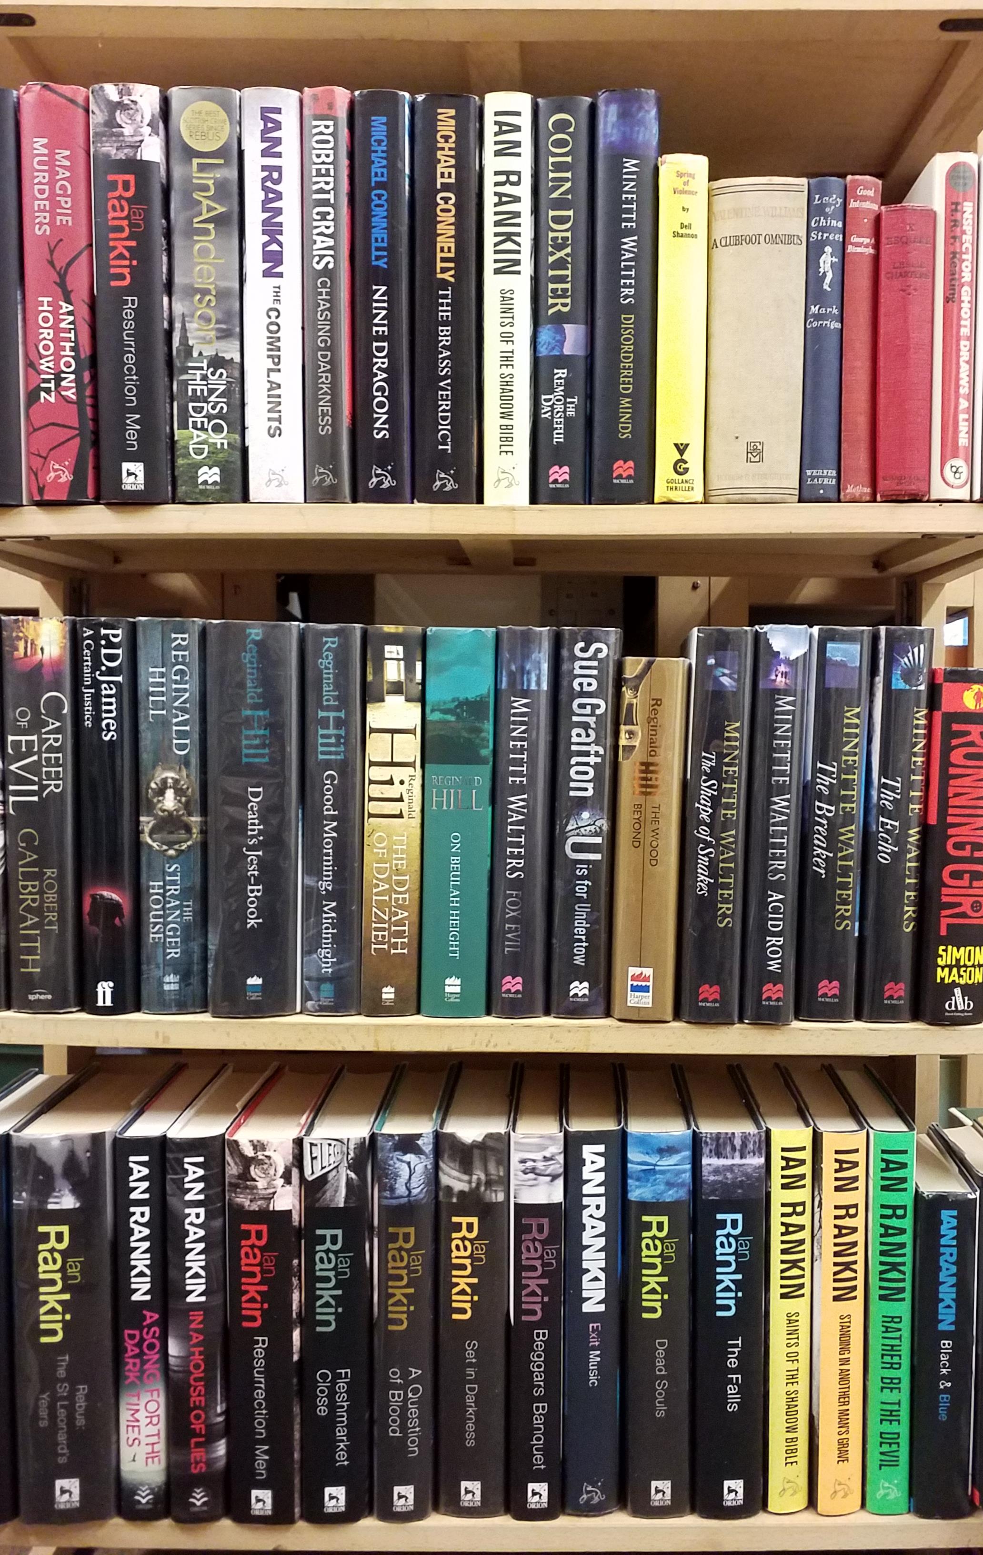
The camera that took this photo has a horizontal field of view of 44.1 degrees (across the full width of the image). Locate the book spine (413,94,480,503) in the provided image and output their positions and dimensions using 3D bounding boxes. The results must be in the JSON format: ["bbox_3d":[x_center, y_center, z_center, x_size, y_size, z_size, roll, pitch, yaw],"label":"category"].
[{"bbox_3d":[-0.025,-0.281,0.788,0.037,0.236,0.158,0,2,1],"label":"book spine"}]

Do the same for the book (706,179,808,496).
[{"bbox_3d":[0.156,-0.256,0.771,0.056,0.187,0.130,1,2,2],"label":"book"}]

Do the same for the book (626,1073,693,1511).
[{"bbox_3d":[0.110,0.334,0.823,0.041,0.240,0.158,0,2,5],"label":"book"}]

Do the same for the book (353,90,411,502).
[{"bbox_3d":[-0.061,-0.283,0.789,0.032,0.238,0.158,0,2,1],"label":"book"}]

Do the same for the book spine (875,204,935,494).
[{"bbox_3d":[0.243,-0.248,0.766,0.031,0.170,0.122,0,2,2],"label":"book spine"}]

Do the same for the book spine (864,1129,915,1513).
[{"bbox_3d":[0.249,0.331,0.821,0.029,0.240,0.156,0,2,4],"label":"book spine"}]

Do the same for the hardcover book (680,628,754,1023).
[{"bbox_3d":[0.138,0.027,0.812,0.038,0.240,0.158,1,2,1],"label":"hardcover book"}]

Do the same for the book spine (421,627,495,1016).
[{"bbox_3d":[-0.020,0.024,0.817,0.041,0.237,0.158,1,2,0],"label":"book spine"}]

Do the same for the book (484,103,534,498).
[{"bbox_3d":[0.011,-0.282,0.787,0.028,0.239,0.158,0,2,1],"label":"book"}]

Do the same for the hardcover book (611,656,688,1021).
[{"bbox_3d":[0.098,0.036,0.807,0.039,0.220,0.147,2,2,2],"label":"hardcover book"}]

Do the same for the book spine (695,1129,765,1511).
[{"bbox_3d":[0.148,0.327,0.810,0.041,0.240,0.156,0,3,3],"label":"book spine"}]

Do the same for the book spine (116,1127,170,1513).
[{"bbox_3d":[-0.210,0.334,0.819,0.030,0.238,0.156,0,2,2],"label":"book spine"}]

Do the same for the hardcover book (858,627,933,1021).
[{"bbox_3d":[0.248,0.027,0.815,0.033,0.240,0.158,2,2,1],"label":"hardcover book"}]

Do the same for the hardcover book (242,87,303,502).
[{"bbox_3d":[-0.126,-0.288,0.794,0.035,0.240,0.156,0,3,2],"label":"hardcover book"}]

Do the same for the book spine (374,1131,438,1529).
[{"bbox_3d":[-0.050,0.328,0.810,0.037,0.242,0.156,0,3,1],"label":"book spine"}]

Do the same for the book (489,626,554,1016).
[{"bbox_3d":[0.022,0.024,0.813,0.035,0.238,0.156,1,4,1],"label":"book"}]

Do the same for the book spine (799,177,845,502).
[{"bbox_3d":[0.197,-0.259,0.778,0.024,0.188,0.128,1,2,1],"label":"book spine"}]

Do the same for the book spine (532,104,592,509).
[{"bbox_3d":[0.044,-0.284,0.797,0.033,0.237,0.157,0,2,2],"label":"book spine"}]

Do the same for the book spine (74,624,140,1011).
[{"bbox_3d":[-0.230,0.021,0.815,0.035,0.240,0.158,0,2,2],"label":"book spine"}]

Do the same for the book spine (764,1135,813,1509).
[{"bbox_3d":[0.190,0.331,0.821,0.027,0.240,0.158,0,2,6],"label":"book spine"}]

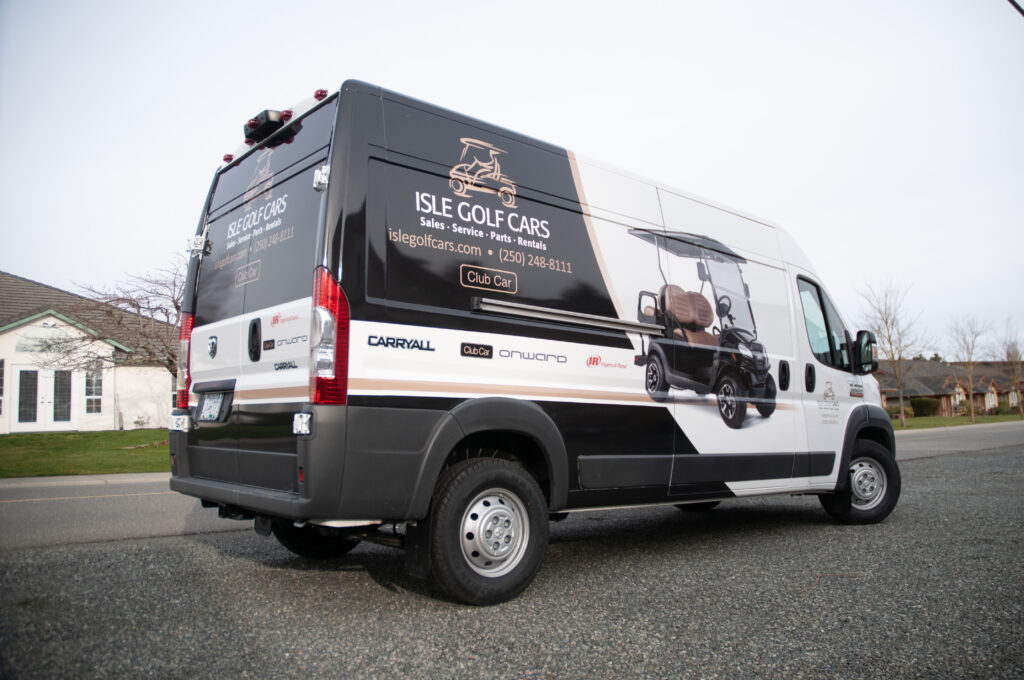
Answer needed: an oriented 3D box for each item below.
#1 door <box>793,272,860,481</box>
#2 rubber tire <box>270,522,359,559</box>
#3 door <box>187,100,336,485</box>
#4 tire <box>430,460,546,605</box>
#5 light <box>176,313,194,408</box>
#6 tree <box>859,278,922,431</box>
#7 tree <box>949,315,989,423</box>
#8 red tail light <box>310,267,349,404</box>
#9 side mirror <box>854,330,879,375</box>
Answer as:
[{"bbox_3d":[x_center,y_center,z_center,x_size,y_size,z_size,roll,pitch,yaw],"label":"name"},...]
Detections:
[{"bbox_3d":[2.546,0.282,6.220,1.060,1.690,0.220,4,-7,-40],"label":"door"},{"bbox_3d":[-1.283,1.127,5.305,0.740,0.735,0.230,4,-7,-40],"label":"rubber tire"},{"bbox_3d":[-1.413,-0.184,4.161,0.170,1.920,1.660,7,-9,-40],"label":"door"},{"bbox_3d":[-0.130,0.979,3.943,0.740,0.735,0.230,4,-7,-40],"label":"tire"},{"bbox_3d":[-2.027,0.132,4.836,0.150,0.610,0.180,4,-7,-40],"label":"light"},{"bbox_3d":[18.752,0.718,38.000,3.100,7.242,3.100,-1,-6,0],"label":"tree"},{"bbox_3d":[28.271,1.765,47.500,2.600,6.789,2.600,-1,-6,0],"label":"tree"},{"bbox_3d":[-0.823,-0.024,3.413,0.150,0.610,0.180,4,-7,-40],"label":"red tail light"},{"bbox_3d":[2.898,0.106,6.267,0.155,0.370,0.220,4,-7,-40],"label":"side mirror"}]

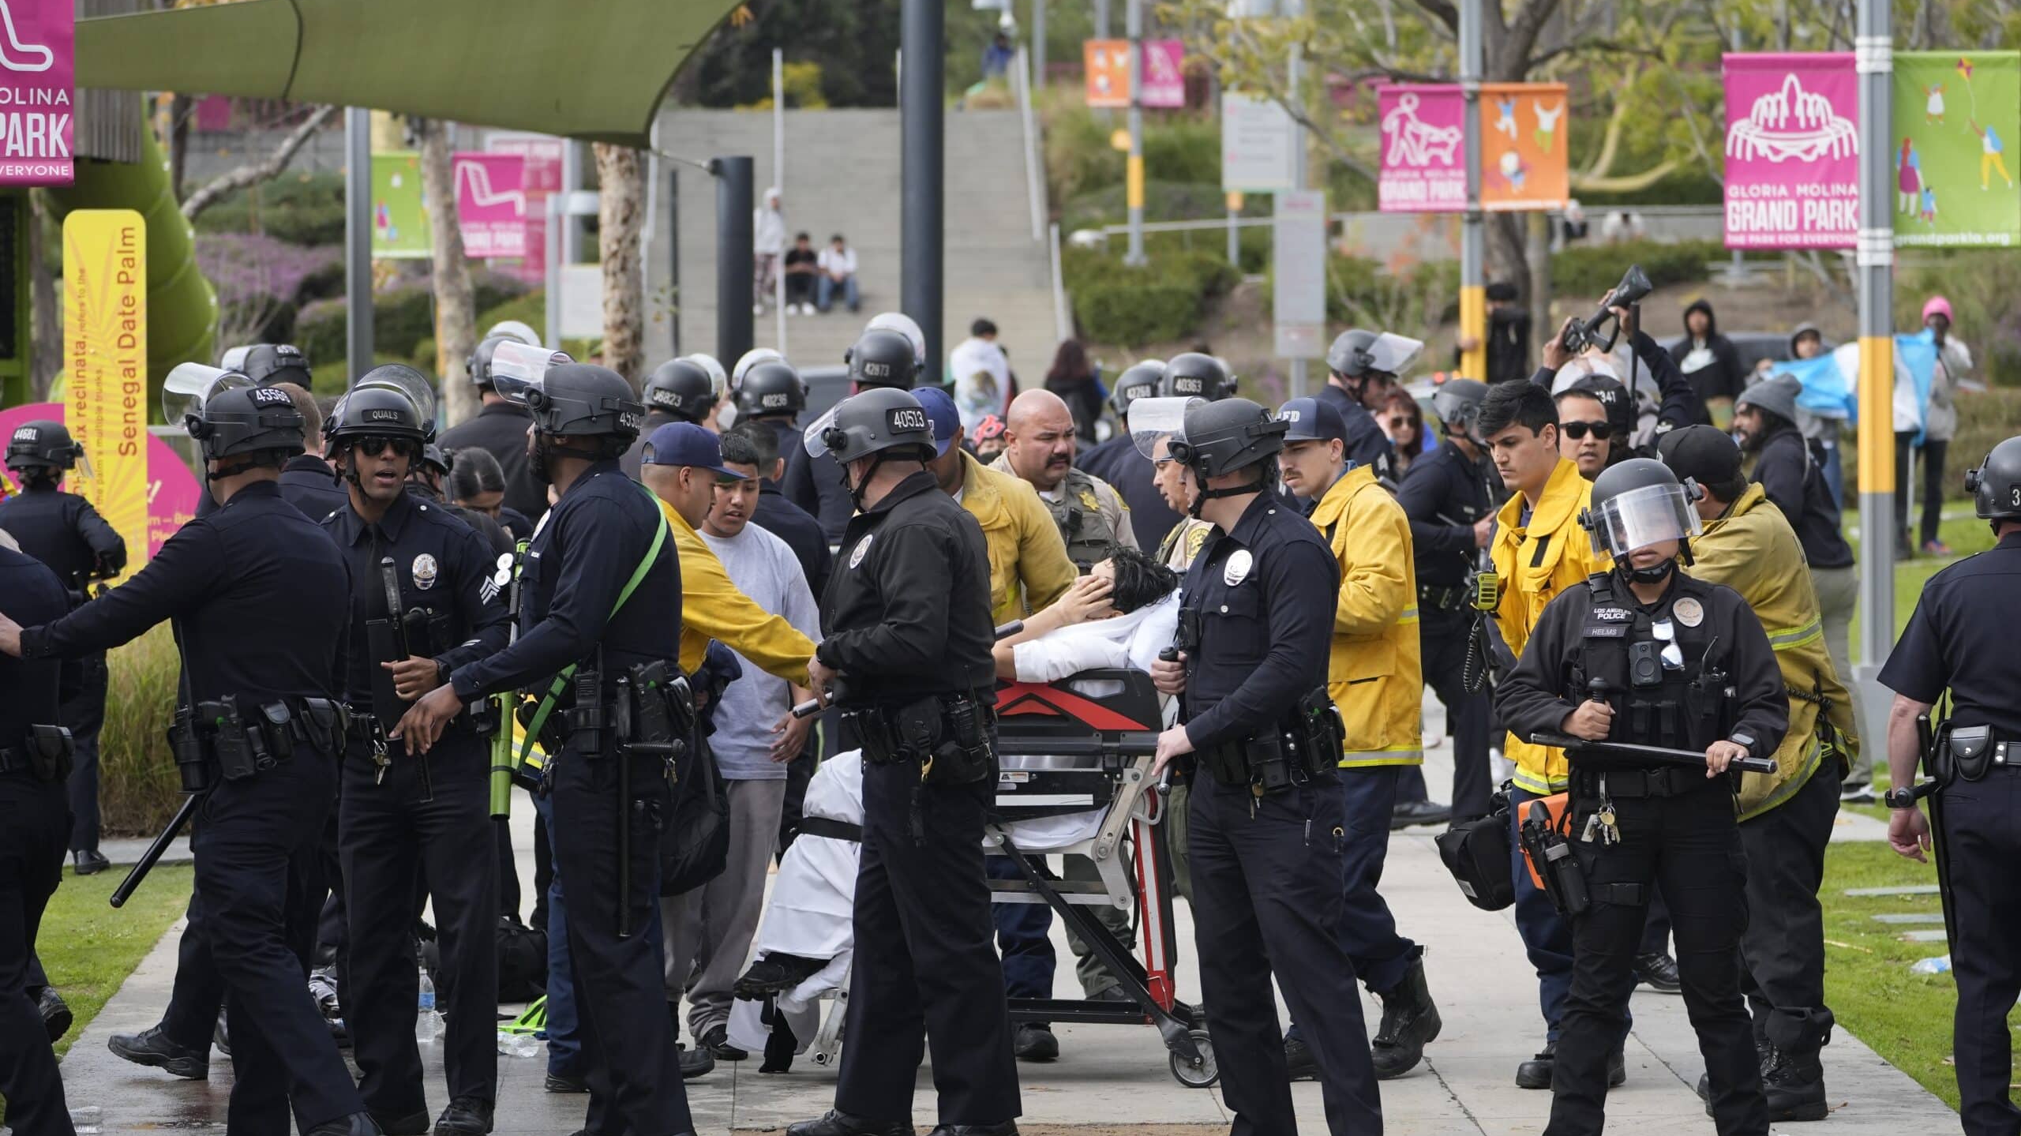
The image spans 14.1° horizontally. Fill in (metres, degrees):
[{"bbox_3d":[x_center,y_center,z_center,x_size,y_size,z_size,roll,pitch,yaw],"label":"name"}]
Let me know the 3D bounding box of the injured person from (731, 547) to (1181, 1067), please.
[{"bbox_3d":[-0.144,0.582,22.300,1.580,0.540,0.560,-41,0,0],"label":"injured person"}]

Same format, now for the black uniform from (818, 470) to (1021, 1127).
[{"bbox_3d":[-0.217,0.551,19.600,0.460,1.570,0.530,0,1,-6],"label":"black uniform"}]

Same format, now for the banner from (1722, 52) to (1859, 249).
[{"bbox_3d":[3.687,-1.967,38.700,0.640,0.930,0.030,0,1,0],"label":"banner"}]

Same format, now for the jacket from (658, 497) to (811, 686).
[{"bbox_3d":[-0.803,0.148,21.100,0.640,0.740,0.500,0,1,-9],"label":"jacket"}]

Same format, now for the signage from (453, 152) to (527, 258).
[{"bbox_3d":[-4.348,-3.033,68.500,0.600,0.880,0.040,0,1,0],"label":"signage"}]

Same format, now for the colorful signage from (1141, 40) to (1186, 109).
[{"bbox_3d":[2.064,-6.699,111.000,0.620,0.910,0.030,0,1,-2],"label":"colorful signage"}]

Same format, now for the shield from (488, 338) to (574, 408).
[{"bbox_3d":[-1.123,-0.453,19.200,0.180,0.170,0.250,0,1,26],"label":"shield"}]

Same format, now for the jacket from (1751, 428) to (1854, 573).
[{"bbox_3d":[3.342,-0.285,34.800,0.480,0.660,0.500,0,1,3],"label":"jacket"}]

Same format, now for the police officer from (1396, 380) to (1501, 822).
[{"bbox_3d":[1.716,0.158,32.100,0.430,1.780,0.500,1,1,29],"label":"police officer"}]

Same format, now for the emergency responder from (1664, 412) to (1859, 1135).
[{"bbox_3d":[1.852,0.513,20.650,0.550,1.750,0.530,0,1,18],"label":"emergency responder"}]

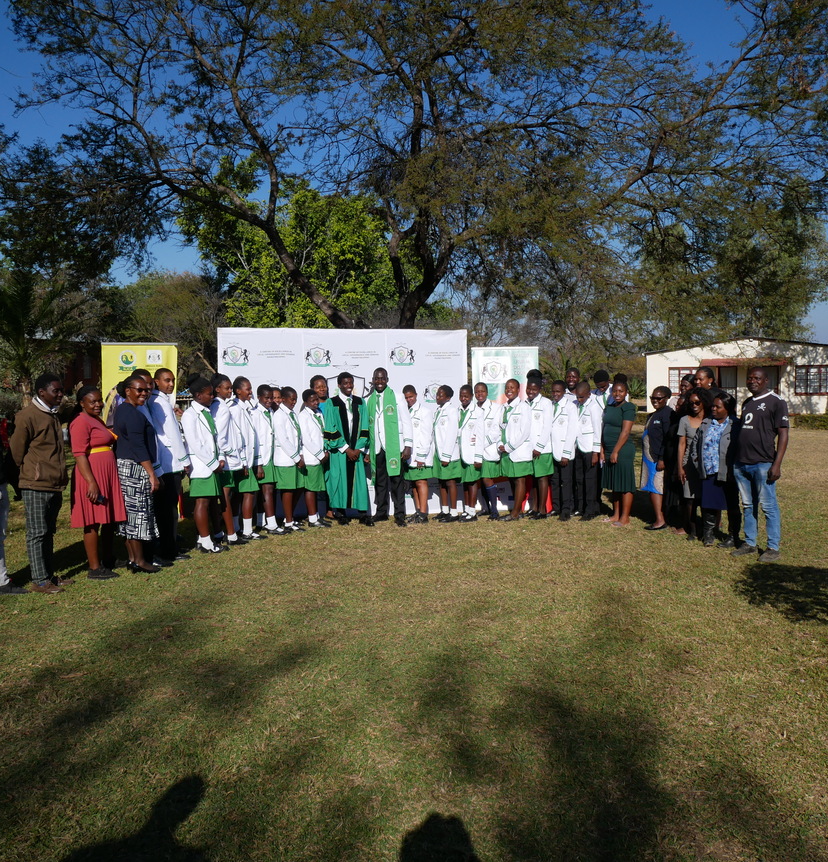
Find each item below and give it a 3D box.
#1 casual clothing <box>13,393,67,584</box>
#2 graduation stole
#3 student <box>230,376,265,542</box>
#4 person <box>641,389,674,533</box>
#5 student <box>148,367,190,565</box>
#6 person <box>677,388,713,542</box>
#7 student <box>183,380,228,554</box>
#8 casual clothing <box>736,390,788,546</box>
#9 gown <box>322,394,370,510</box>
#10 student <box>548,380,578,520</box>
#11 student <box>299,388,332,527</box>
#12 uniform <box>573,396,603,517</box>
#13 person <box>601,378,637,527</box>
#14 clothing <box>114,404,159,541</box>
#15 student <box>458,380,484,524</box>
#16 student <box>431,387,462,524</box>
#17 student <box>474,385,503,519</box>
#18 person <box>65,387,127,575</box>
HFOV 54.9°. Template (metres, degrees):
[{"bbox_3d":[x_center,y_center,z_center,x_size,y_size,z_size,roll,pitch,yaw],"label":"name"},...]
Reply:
[{"bbox_3d":[-2.917,0.485,6.160,0.360,1.471,0.490,1,3,12],"label":"casual clothing"},{"bbox_3d":[-0.344,0.024,8.929,0.380,1.067,0.270,1,4,24],"label":"graduation stole"},{"bbox_3d":[-1.710,0.275,8.095,0.330,1.654,0.430,2,4,28],"label":"student"},{"bbox_3d":[2.677,0.294,8.726,0.360,1.561,0.460,-2,4,-32],"label":"person"},{"bbox_3d":[-2.199,0.291,7.141,0.330,1.715,0.460,1,3,20],"label":"student"},{"bbox_3d":[2.878,0.330,8.169,0.460,1.550,0.340,2,4,35],"label":"person"},{"bbox_3d":[-1.974,0.309,7.533,0.330,1.663,0.430,1,4,27],"label":"student"},{"bbox_3d":[3.104,0.358,7.097,0.340,1.419,0.500,-3,4,-29],"label":"casual clothing"},{"bbox_3d":[-0.771,0.249,8.967,0.540,1.318,0.380,-1,4,-15],"label":"gown"},{"bbox_3d":[1.749,0.223,9.423,0.430,1.638,0.320,3,4,42],"label":"student"},{"bbox_3d":[-1.149,0.298,9.113,0.440,1.556,0.340,-3,4,-42],"label":"student"},{"bbox_3d":[2.000,0.297,9.105,0.300,1.360,0.420,-4,5,-39],"label":"uniform"},{"bbox_3d":[2.324,0.211,9.022,0.480,1.699,0.340,2,4,33],"label":"person"},{"bbox_3d":[-2.366,0.356,6.768,0.370,1.161,0.440,1,3,14],"label":"clothing"},{"bbox_3d":[0.653,0.254,9.392,0.420,1.591,0.320,2,4,33],"label":"student"},{"bbox_3d":[0.379,0.257,9.367,0.420,1.593,0.320,3,4,42],"label":"student"},{"bbox_3d":[0.894,0.229,9.564,0.440,1.620,0.340,2,4,35],"label":"student"},{"bbox_3d":[-2.673,0.416,6.659,0.370,1.573,0.450,0,4,13],"label":"person"}]

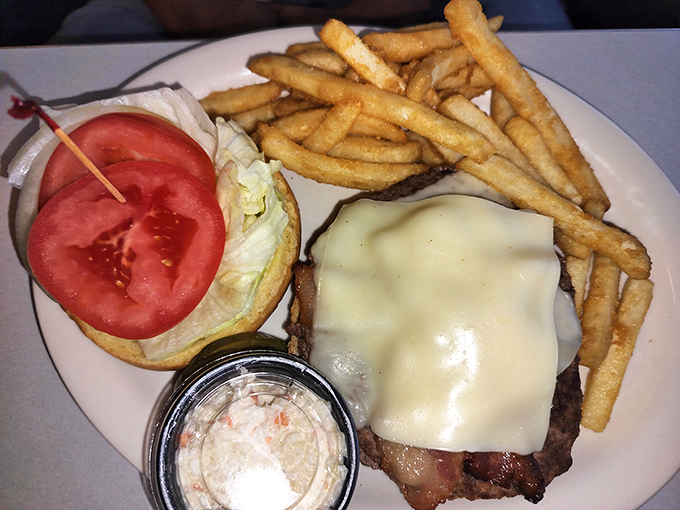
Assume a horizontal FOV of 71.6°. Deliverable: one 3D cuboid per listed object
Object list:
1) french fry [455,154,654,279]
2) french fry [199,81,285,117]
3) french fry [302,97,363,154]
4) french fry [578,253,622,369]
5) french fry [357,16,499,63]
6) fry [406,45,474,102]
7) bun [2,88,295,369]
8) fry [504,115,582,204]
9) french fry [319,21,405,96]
[{"bbox_3d":[0.098,-0.018,0.218,0.095,0.013,0.013,31,74,4],"label":"french fry"},{"bbox_3d":[-0.052,-0.082,0.245,0.047,0.011,0.011,-13,73,-3],"label":"french fry"},{"bbox_3d":[-0.004,-0.062,0.230,0.031,0.011,0.011,-45,78,8],"label":"french fry"},{"bbox_3d":[0.123,0.022,0.222,0.012,0.011,0.061,18,74,4],"label":"french fry"},{"bbox_3d":[0.049,-0.116,0.251,0.074,0.012,0.013,-10,73,-4],"label":"french fry"},{"bbox_3d":[0.053,-0.092,0.239,0.040,0.011,0.011,-39,77,-9],"label":"fry"},{"bbox_3d":[-0.077,-0.010,0.215,0.115,0.042,0.115,0,73,-1],"label":"bun"},{"bbox_3d":[0.103,-0.047,0.236,0.011,0.011,0.049,-36,85,-11],"label":"fry"},{"bbox_3d":[0.012,-0.097,0.232,0.046,0.011,0.011,40,76,2],"label":"french fry"}]

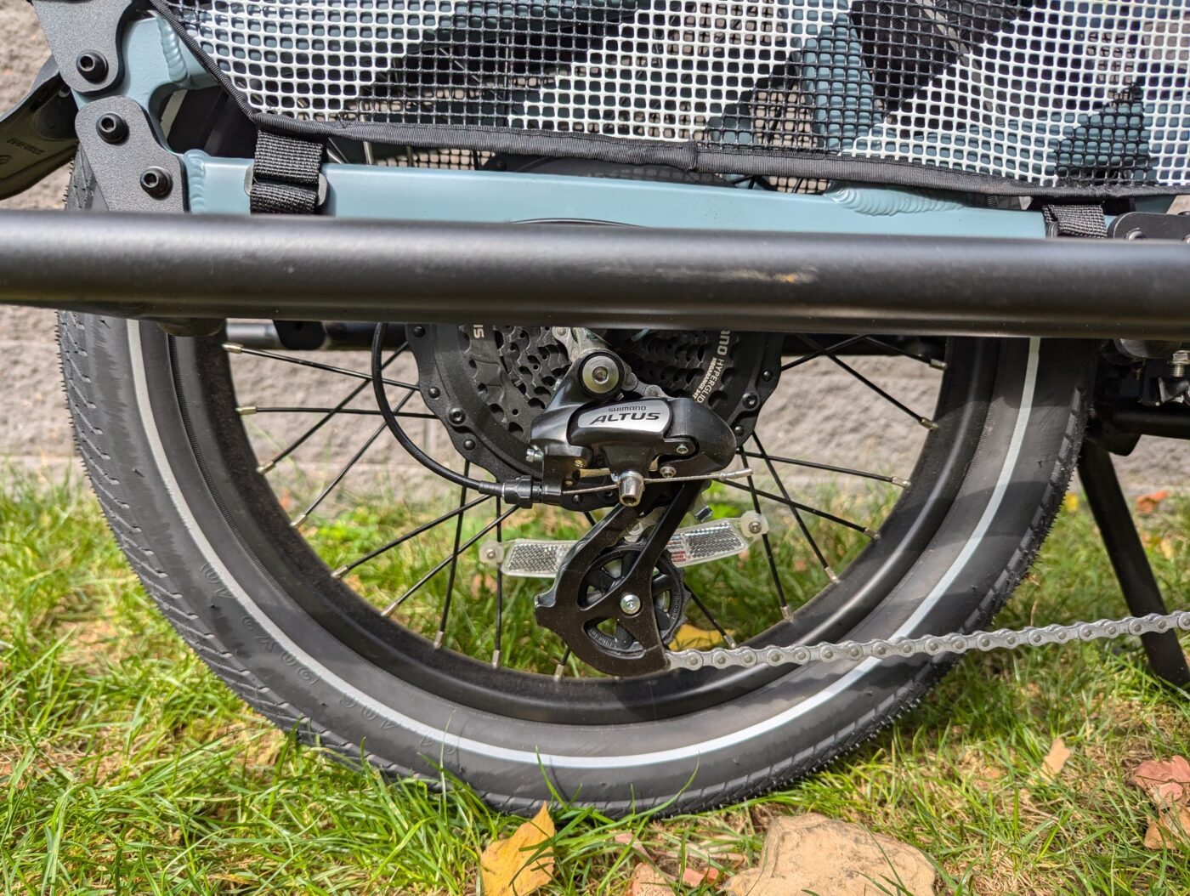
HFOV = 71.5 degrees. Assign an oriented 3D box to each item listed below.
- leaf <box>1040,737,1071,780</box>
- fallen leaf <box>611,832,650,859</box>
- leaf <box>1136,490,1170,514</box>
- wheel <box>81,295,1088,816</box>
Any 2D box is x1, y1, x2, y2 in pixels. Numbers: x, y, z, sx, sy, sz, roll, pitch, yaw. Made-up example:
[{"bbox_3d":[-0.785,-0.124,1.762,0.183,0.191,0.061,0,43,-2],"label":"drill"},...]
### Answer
[{"bbox_3d":[0.282,0.189,0.505,0.020,0.016,0.028,1,3,0],"label":"leaf"},{"bbox_3d":[0.018,0.192,0.400,0.020,0.007,0.016,1,3,0],"label":"fallen leaf"},{"bbox_3d":[1.080,0.104,1.600,0.066,0.035,0.050,1,3,0],"label":"leaf"},{"bbox_3d":[0.004,-0.066,0.431,0.530,0.530,0.070,1,3,-5],"label":"wheel"}]

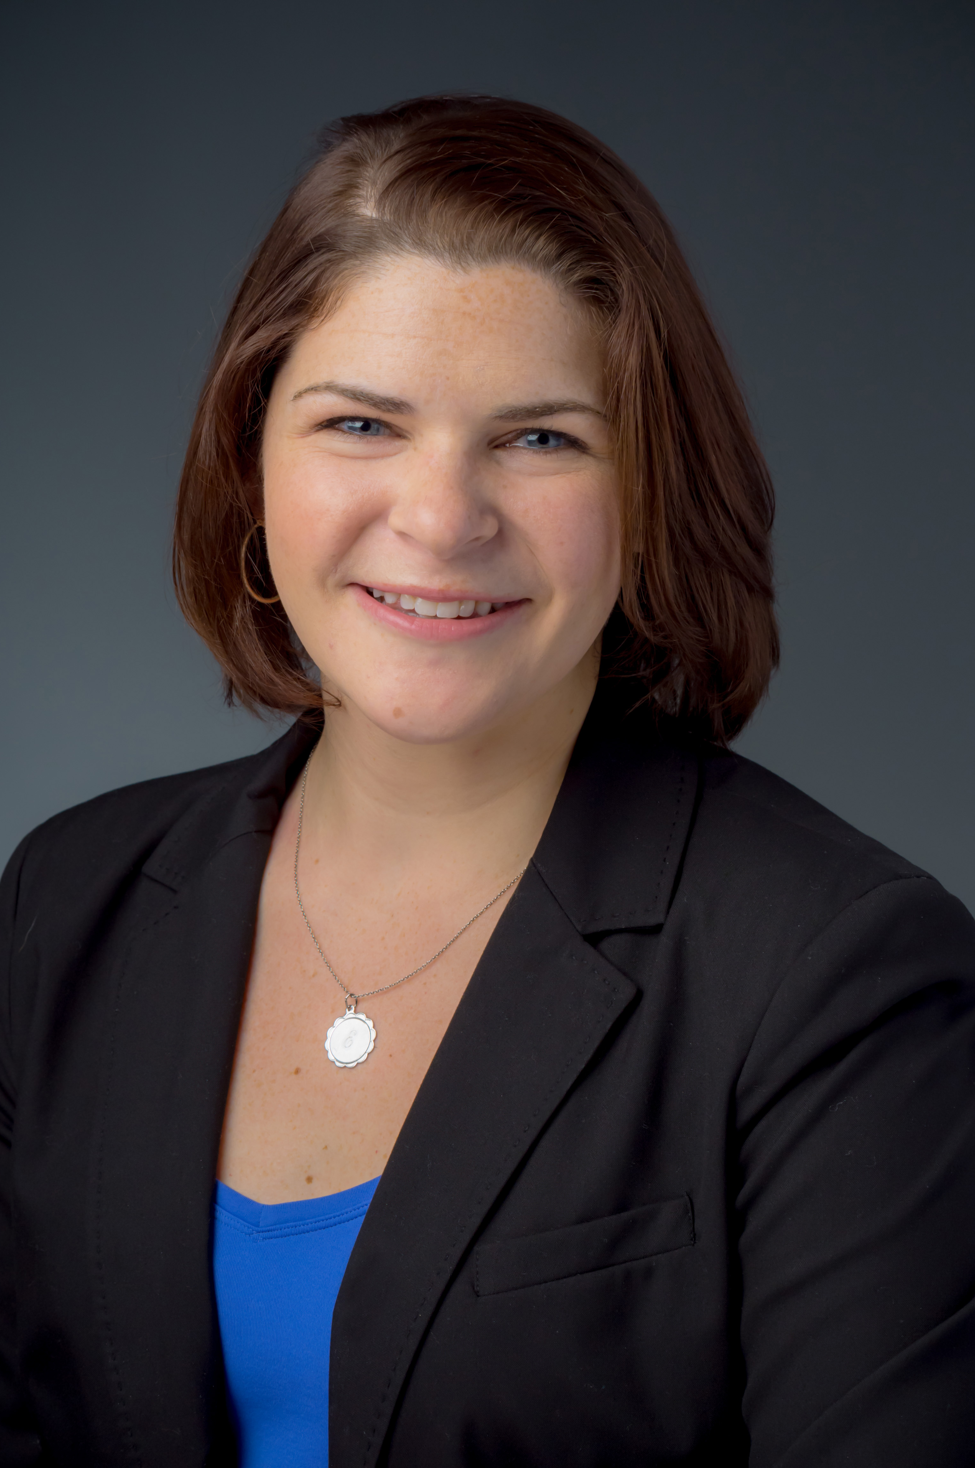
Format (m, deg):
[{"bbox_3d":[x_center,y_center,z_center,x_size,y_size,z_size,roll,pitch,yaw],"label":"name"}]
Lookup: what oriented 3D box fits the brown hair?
[{"bbox_3d":[-0.004,-0.115,1.985,0.217,0.237,0.212,4,3,5],"label":"brown hair"}]

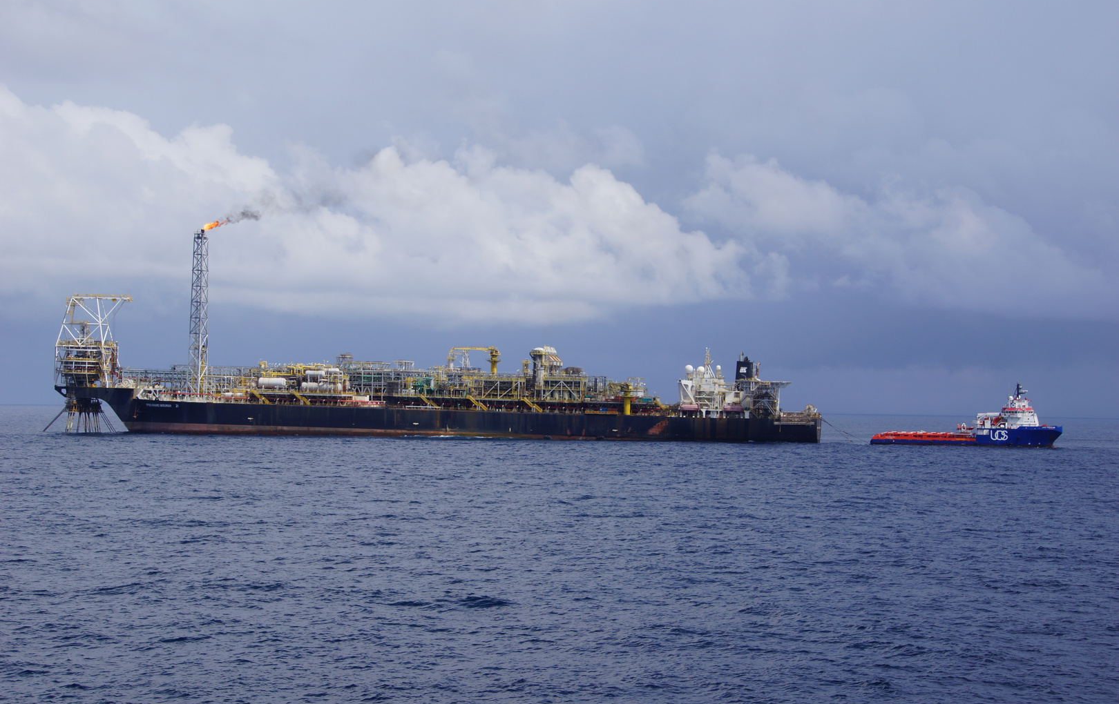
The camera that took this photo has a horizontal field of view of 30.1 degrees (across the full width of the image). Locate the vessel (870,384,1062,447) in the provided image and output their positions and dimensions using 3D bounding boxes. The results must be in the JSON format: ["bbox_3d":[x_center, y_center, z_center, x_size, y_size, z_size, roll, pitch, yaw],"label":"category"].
[{"bbox_3d":[168.551,26.635,860.521,77.000,27.000,17.500,0,-2,18],"label":"vessel"}]

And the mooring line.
[{"bbox_3d":[120.600,33.500,898.000,15.500,11.500,3.000,0,-2,9],"label":"mooring line"}]

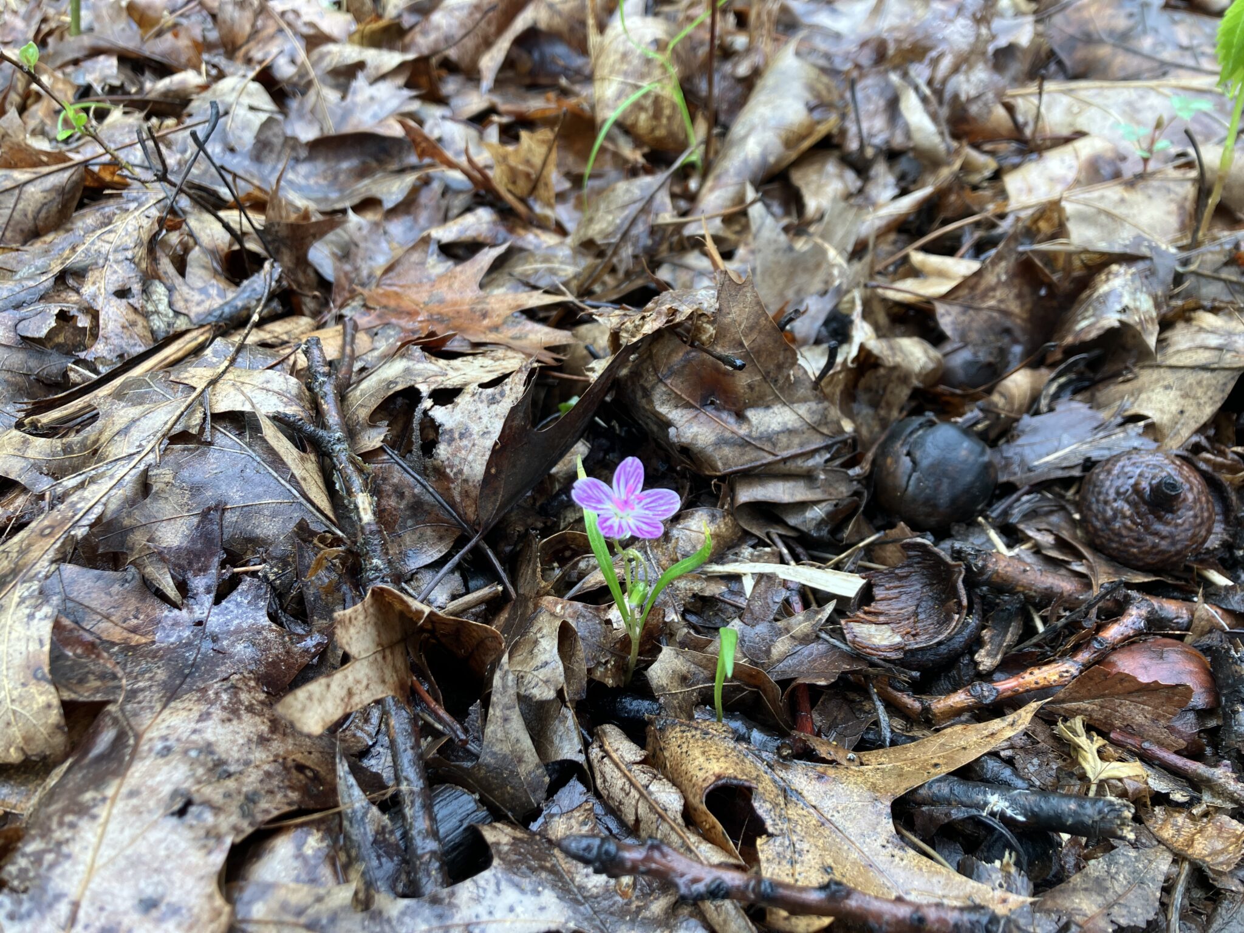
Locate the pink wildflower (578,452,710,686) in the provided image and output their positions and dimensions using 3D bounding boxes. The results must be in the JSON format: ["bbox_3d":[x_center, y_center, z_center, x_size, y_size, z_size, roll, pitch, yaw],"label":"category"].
[{"bbox_3d":[0.003,0.017,0.163,0.021,0.044,0.018,0,36,0],"label":"pink wildflower"}]

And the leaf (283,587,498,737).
[{"bbox_3d":[-0.038,0.032,0.164,0.035,0.018,0.022,0,36,0],"label":"leaf"}]

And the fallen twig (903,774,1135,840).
[{"bbox_3d":[0.060,0.052,0.154,0.034,0.007,0.007,3,36,9],"label":"fallen twig"}]

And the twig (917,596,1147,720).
[{"bbox_3d":[0.071,0.033,0.171,0.045,0.007,0.008,-19,39,-12],"label":"twig"}]

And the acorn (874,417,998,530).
[{"bbox_3d":[0.064,0.001,0.206,0.024,0.023,0.024,0,36,0],"label":"acorn"}]

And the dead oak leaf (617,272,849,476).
[{"bbox_3d":[0.024,-0.019,0.218,0.048,0.030,0.037,0,36,0],"label":"dead oak leaf"}]

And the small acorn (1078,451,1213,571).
[{"bbox_3d":[0.102,0.009,0.196,0.024,0.023,0.024,17,79,22],"label":"small acorn"}]

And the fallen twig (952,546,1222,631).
[{"bbox_3d":[0.085,0.023,0.186,0.047,0.007,0.007,11,37,9],"label":"fallen twig"}]

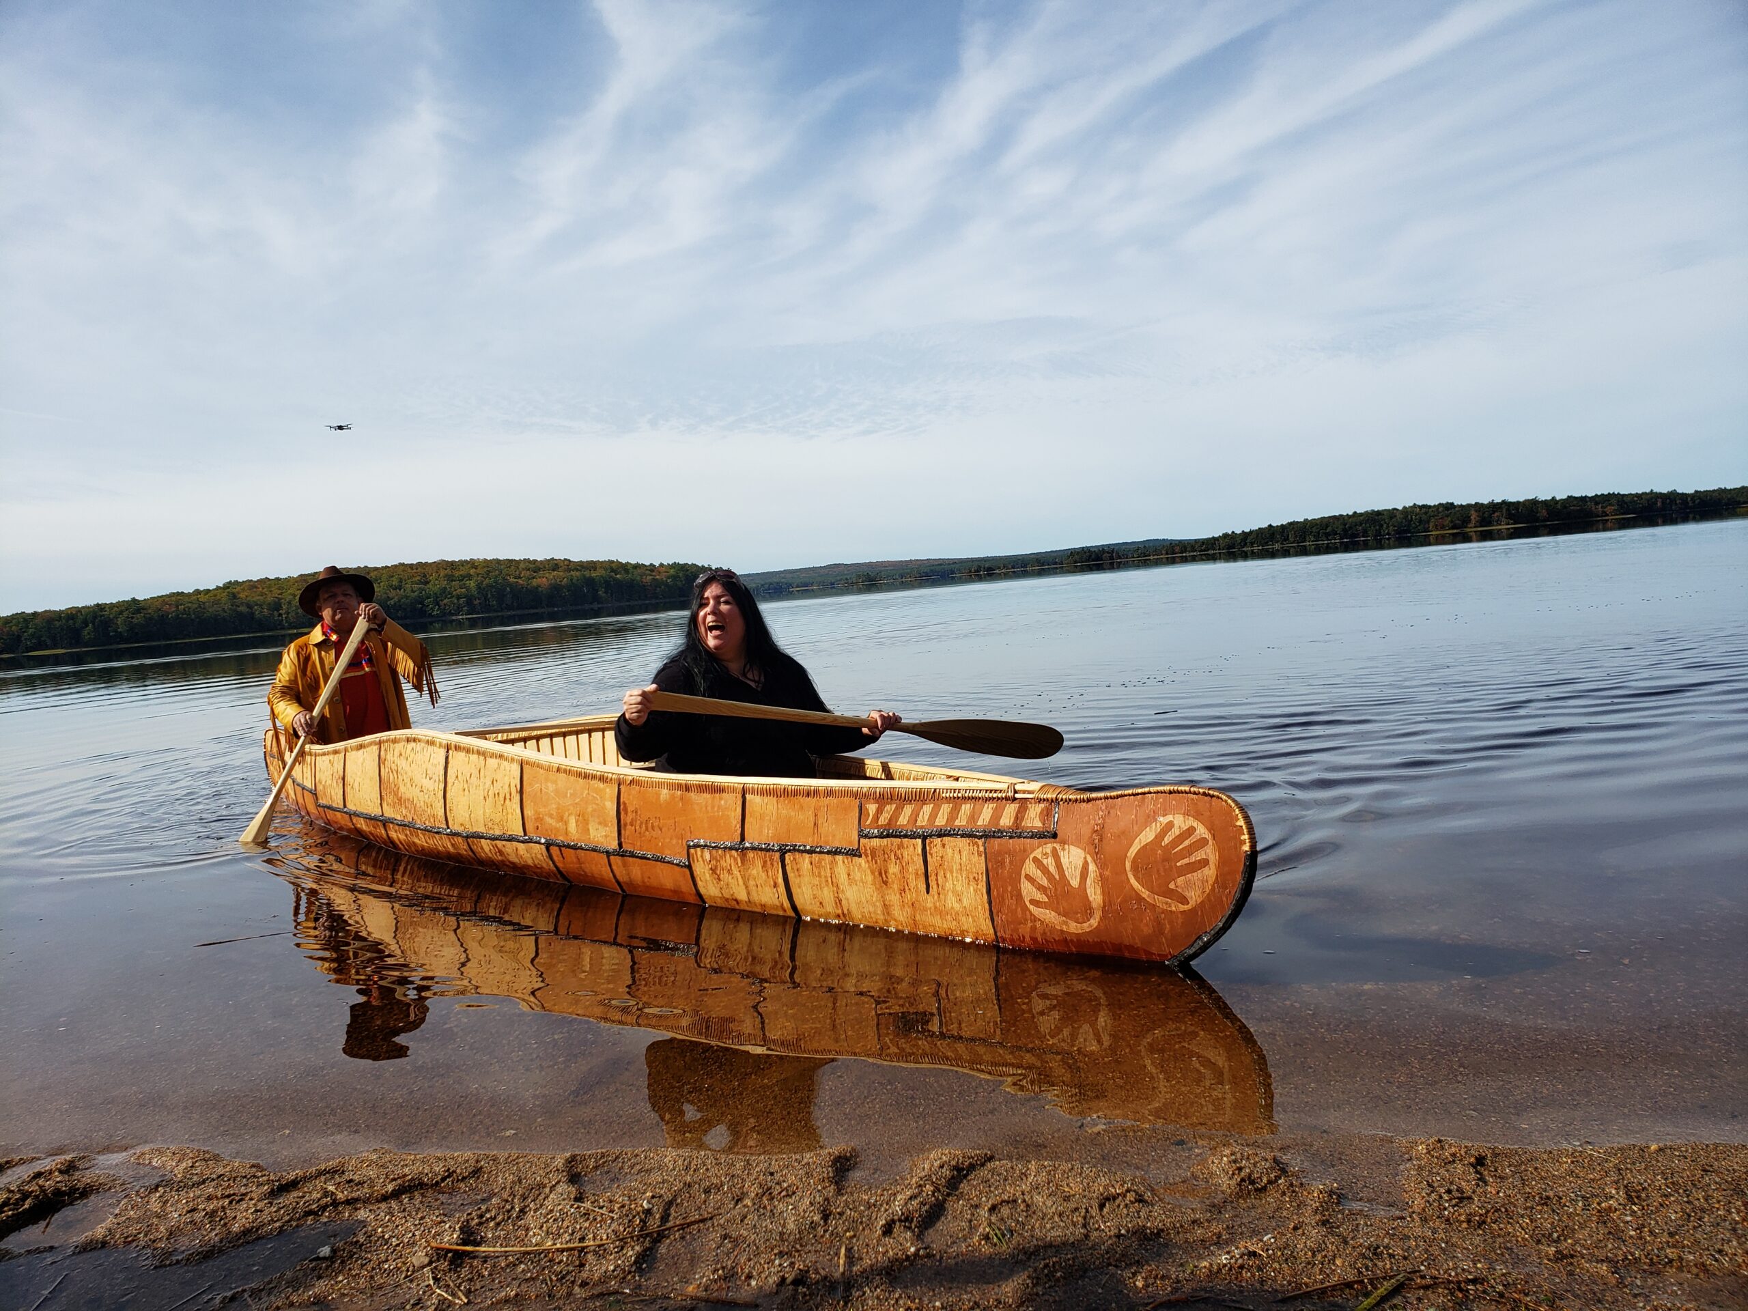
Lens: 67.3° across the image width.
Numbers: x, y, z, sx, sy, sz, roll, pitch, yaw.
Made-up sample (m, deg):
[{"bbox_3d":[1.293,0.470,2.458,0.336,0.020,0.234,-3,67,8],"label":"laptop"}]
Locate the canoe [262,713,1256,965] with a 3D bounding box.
[{"bbox_3d":[-1.075,0.511,4.388,0.860,0.540,5.125,-7,4,-44],"label":"canoe"}]

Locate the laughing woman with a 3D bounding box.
[{"bbox_3d":[-0.315,0.218,3.604,0.760,0.930,0.740,-6,4,-31],"label":"laughing woman"}]

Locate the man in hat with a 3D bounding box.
[{"bbox_3d":[-2.108,0.188,5.343,0.680,1.100,0.720,-7,4,-40],"label":"man in hat"}]

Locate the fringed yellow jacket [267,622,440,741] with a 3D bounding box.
[{"bbox_3d":[-2.140,0.194,5.381,0.660,0.690,0.460,-7,4,-40],"label":"fringed yellow jacket"}]

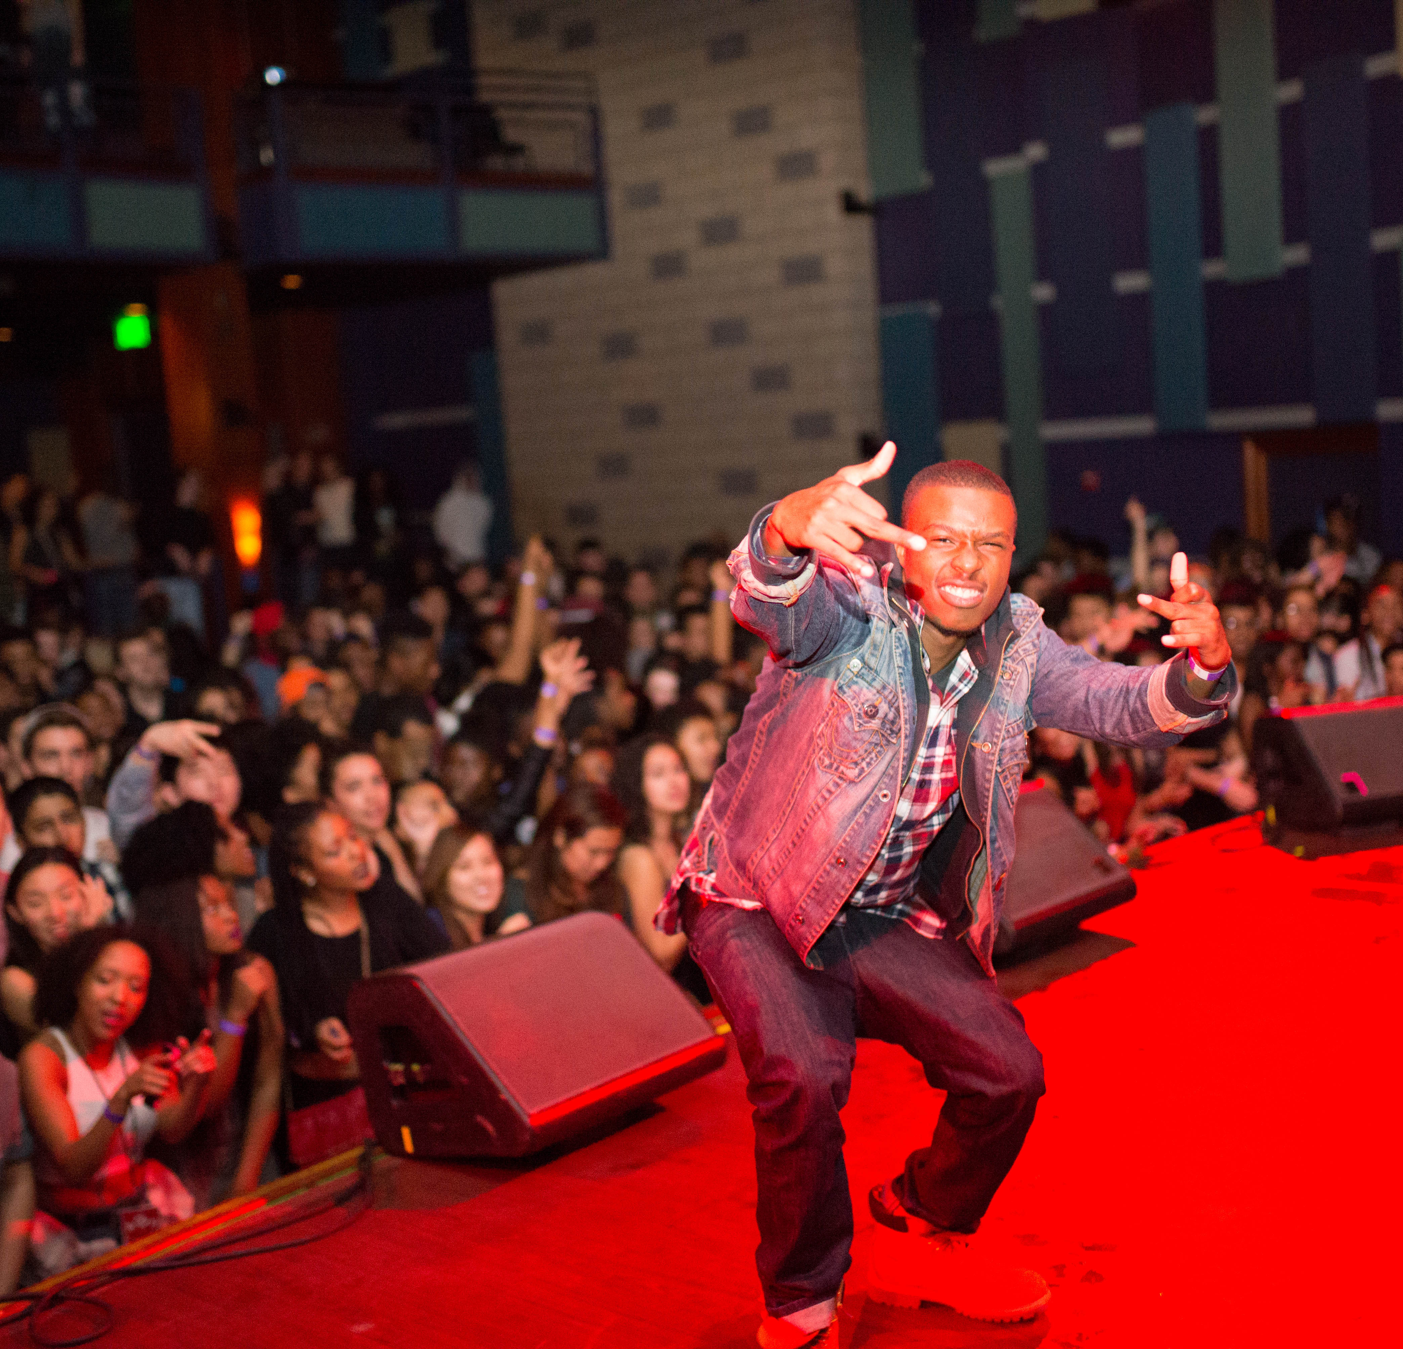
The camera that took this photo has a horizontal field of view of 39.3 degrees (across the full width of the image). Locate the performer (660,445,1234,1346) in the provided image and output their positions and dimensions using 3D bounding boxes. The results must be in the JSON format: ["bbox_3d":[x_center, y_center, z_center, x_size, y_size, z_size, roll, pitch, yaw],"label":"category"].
[{"bbox_3d":[0.362,0.318,2.895,0.780,1.340,0.720,-7,7,-20],"label":"performer"}]

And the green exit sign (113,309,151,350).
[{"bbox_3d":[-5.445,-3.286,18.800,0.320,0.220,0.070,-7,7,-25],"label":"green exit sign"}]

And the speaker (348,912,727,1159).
[{"bbox_3d":[-0.316,0.725,4.090,0.430,0.350,0.645,1,8,37],"label":"speaker"}]

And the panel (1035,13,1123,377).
[{"bbox_3d":[2.461,-3.124,12.938,0.060,2.200,0.620,-8,7,-28],"label":"panel"}]

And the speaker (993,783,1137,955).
[{"bbox_3d":[0.826,0.503,5.317,0.430,0.350,0.645,1,8,41],"label":"speaker"}]

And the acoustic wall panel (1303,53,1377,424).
[{"bbox_3d":[3.561,-2.451,11.053,0.060,2.020,0.440,-8,7,-28],"label":"acoustic wall panel"}]

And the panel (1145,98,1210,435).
[{"bbox_3d":[2.927,-2.527,12.218,0.060,1.940,0.460,-8,7,-28],"label":"panel"}]

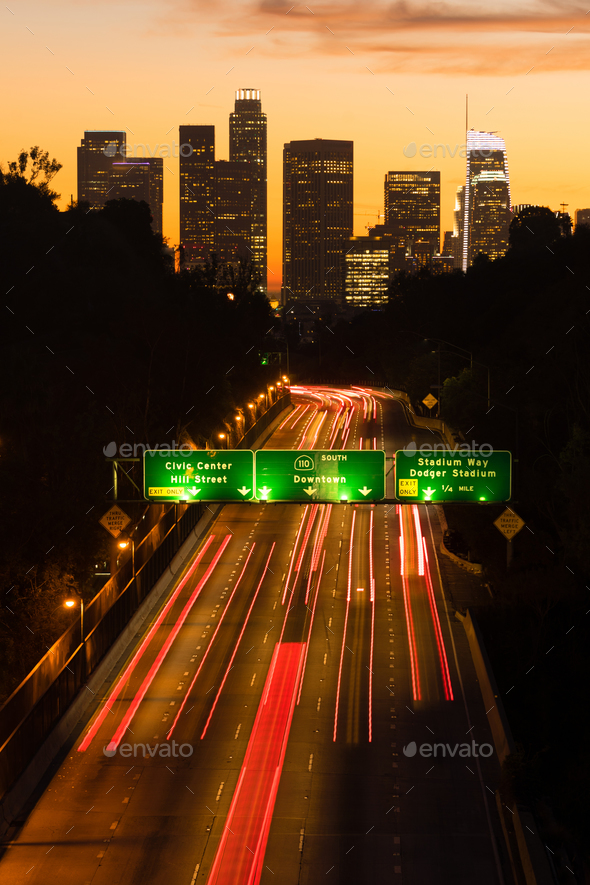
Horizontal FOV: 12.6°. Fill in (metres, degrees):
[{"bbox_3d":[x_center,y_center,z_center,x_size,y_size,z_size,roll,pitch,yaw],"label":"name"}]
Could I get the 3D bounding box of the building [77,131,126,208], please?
[{"bbox_3d":[-222.086,-242.547,3080.000,50.000,229.000,45.000,0,3,2],"label":"building"}]

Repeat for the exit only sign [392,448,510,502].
[{"bbox_3d":[10.203,2.146,172.700,7.570,3.280,0.200,0,3,2],"label":"exit only sign"}]

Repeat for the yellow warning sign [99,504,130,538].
[{"bbox_3d":[-10.975,4.848,164.000,2.030,2.060,0.060,0,3,2],"label":"yellow warning sign"}]

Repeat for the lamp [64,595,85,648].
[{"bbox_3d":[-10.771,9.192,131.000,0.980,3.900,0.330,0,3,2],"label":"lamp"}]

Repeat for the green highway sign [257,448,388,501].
[{"bbox_3d":[1.645,2.129,172.900,8.490,3.280,0.200,0,3,2],"label":"green highway sign"}]

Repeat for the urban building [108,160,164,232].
[{"bbox_3d":[-173.496,-221.229,2920.000,52.000,176.000,48.000,0,3,3],"label":"urban building"}]

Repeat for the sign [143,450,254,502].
[{"bbox_3d":[-6.198,2.131,173.000,7.170,3.280,0.200,0,3,2],"label":"sign"}]

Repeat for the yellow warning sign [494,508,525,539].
[{"bbox_3d":[13.843,5.263,172.600,2.030,2.030,0.080,0,3,2],"label":"yellow warning sign"}]

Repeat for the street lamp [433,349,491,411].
[{"bbox_3d":[17.772,-4.003,286.000,6.200,11.700,0.400,0,3,2],"label":"street lamp"}]

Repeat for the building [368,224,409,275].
[{"bbox_3d":[92.969,-164.179,2650.000,37.000,102.000,29.000,0,3,2],"label":"building"}]

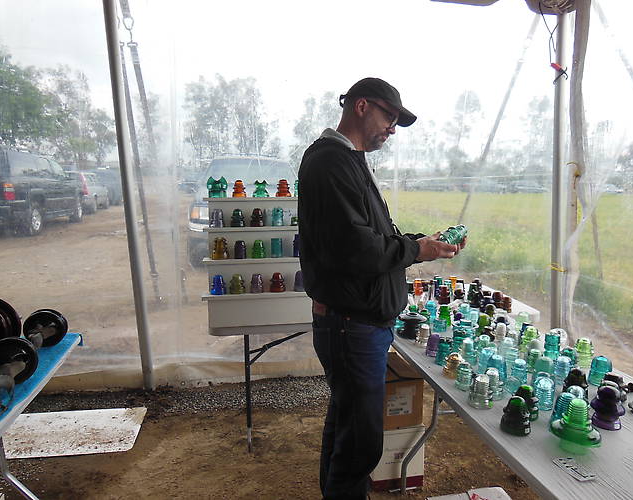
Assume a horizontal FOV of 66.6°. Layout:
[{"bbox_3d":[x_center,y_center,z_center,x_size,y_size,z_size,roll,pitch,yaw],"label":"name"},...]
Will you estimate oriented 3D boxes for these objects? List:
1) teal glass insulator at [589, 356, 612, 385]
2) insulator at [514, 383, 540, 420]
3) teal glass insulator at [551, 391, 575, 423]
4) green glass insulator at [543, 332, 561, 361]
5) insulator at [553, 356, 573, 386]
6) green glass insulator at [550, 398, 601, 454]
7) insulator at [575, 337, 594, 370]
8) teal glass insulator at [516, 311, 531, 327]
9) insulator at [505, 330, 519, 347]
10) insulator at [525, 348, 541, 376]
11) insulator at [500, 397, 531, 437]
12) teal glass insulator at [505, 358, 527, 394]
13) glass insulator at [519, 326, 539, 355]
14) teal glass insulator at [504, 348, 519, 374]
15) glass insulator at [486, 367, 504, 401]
[{"bbox_3d":[1.062,0.448,1.800,0.079,0.101,0.079,0,7,0],"label":"teal glass insulator"},{"bbox_3d":[0.662,0.480,1.532,0.086,0.096,0.086,0,9,0],"label":"insulator"},{"bbox_3d":[0.778,0.494,1.500,0.080,0.093,0.080,0,8,0],"label":"teal glass insulator"},{"bbox_3d":[0.981,0.402,1.999,0.060,0.108,0.060,0,9,0],"label":"green glass insulator"},{"bbox_3d":[0.917,0.447,1.784,0.068,0.102,0.068,0,7,0],"label":"insulator"},{"bbox_3d":[0.728,0.487,1.352,0.128,0.128,0.128,0,7,0],"label":"green glass insulator"},{"bbox_3d":[1.085,0.410,1.941,0.066,0.110,0.066,0,9,0],"label":"insulator"},{"bbox_3d":[1.004,0.353,2.334,0.075,0.102,0.075,0,9,0],"label":"teal glass insulator"},{"bbox_3d":[0.872,0.407,2.135,0.068,0.093,0.068,0,7,0],"label":"insulator"},{"bbox_3d":[0.862,0.438,1.895,0.060,0.092,0.060,0,8,0],"label":"insulator"},{"bbox_3d":[0.602,0.492,1.449,0.086,0.099,0.086,0,9,0],"label":"insulator"},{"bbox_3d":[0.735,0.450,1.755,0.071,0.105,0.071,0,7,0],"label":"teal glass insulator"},{"bbox_3d":[0.910,0.383,2.052,0.079,0.105,0.079,0,8,0],"label":"glass insulator"},{"bbox_3d":[0.743,0.418,1.834,0.067,0.098,0.067,0,8,0],"label":"teal glass insulator"},{"bbox_3d":[0.598,0.448,1.627,0.069,0.098,0.069,0,8,0],"label":"glass insulator"}]

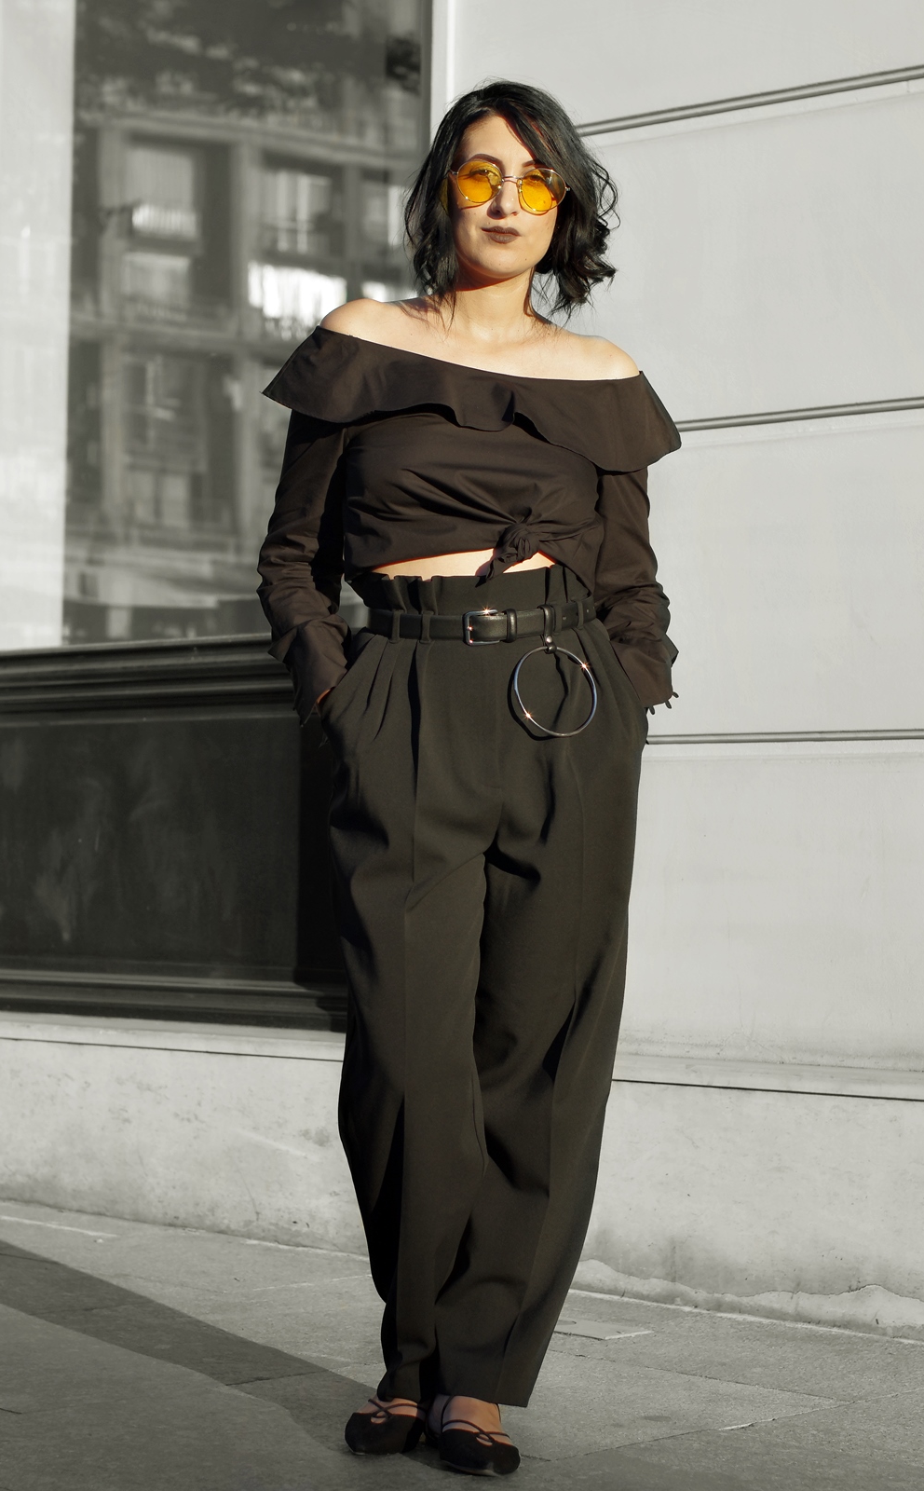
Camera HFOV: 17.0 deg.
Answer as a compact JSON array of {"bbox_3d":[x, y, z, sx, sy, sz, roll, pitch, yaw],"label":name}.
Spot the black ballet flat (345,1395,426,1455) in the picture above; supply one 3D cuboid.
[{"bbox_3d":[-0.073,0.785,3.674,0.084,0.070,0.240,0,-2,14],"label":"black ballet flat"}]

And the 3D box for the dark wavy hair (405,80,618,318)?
[{"bbox_3d":[0.059,-0.645,3.673,0.245,0.265,0.230,5,-2,0],"label":"dark wavy hair"}]

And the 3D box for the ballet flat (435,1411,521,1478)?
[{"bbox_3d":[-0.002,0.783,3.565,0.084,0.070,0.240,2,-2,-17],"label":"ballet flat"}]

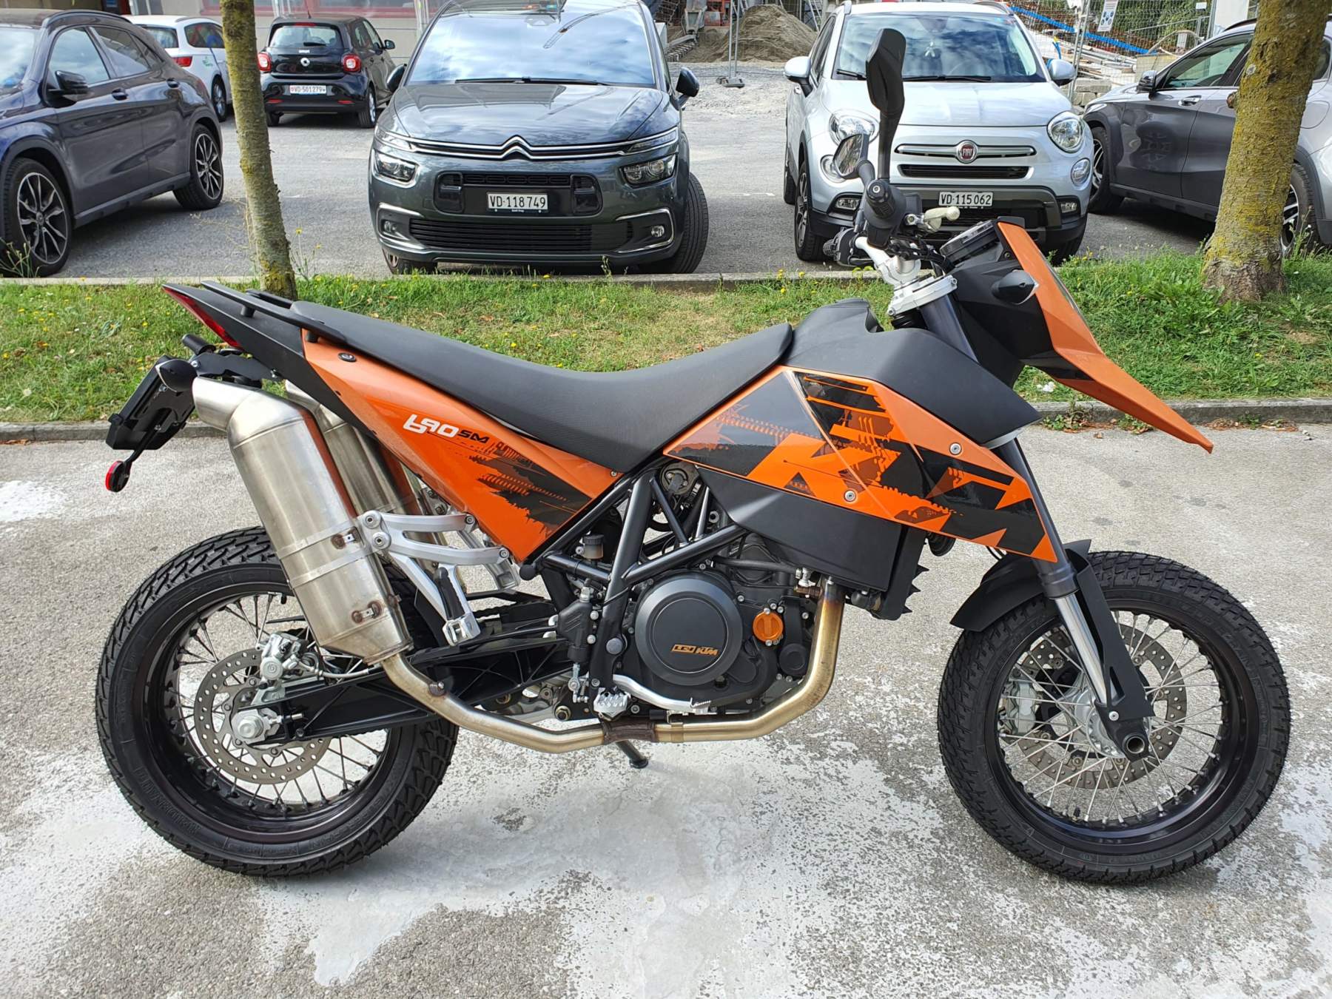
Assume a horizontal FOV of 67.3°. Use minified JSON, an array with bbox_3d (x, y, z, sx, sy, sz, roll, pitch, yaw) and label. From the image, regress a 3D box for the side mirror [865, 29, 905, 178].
[{"bbox_3d":[0.292,-0.526,1.335,0.065,0.205,0.150,2,8,15],"label":"side mirror"}]

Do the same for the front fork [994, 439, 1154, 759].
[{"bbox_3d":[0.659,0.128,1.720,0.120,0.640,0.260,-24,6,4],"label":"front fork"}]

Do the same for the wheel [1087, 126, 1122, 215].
[{"bbox_3d":[3.660,-2.750,8.361,0.235,0.690,0.690,0,25,-1],"label":"wheel"}]

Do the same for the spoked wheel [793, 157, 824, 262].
[{"bbox_3d":[0.968,-1.904,6.564,0.220,0.670,0.670,2,25,4],"label":"spoked wheel"}]

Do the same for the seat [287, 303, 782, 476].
[{"bbox_3d":[-0.205,-0.192,1.670,0.825,0.270,0.260,1,10,0],"label":"seat"}]

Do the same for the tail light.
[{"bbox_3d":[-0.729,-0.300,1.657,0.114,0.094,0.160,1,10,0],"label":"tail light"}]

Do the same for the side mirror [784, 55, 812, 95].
[{"bbox_3d":[0.925,-2.960,6.975,0.220,0.250,0.170,2,25,4],"label":"side mirror"}]

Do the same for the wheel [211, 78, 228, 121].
[{"bbox_3d":[-6.809,-6.031,15.100,0.215,0.650,0.650,0,25,-1],"label":"wheel"}]

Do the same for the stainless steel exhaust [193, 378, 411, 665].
[{"bbox_3d":[-0.550,0.022,1.542,0.148,0.498,0.125,-24,9,4],"label":"stainless steel exhaust"}]

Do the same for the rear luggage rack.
[{"bbox_3d":[-0.610,-0.295,1.657,0.251,0.050,0.210,23,9,-3],"label":"rear luggage rack"}]

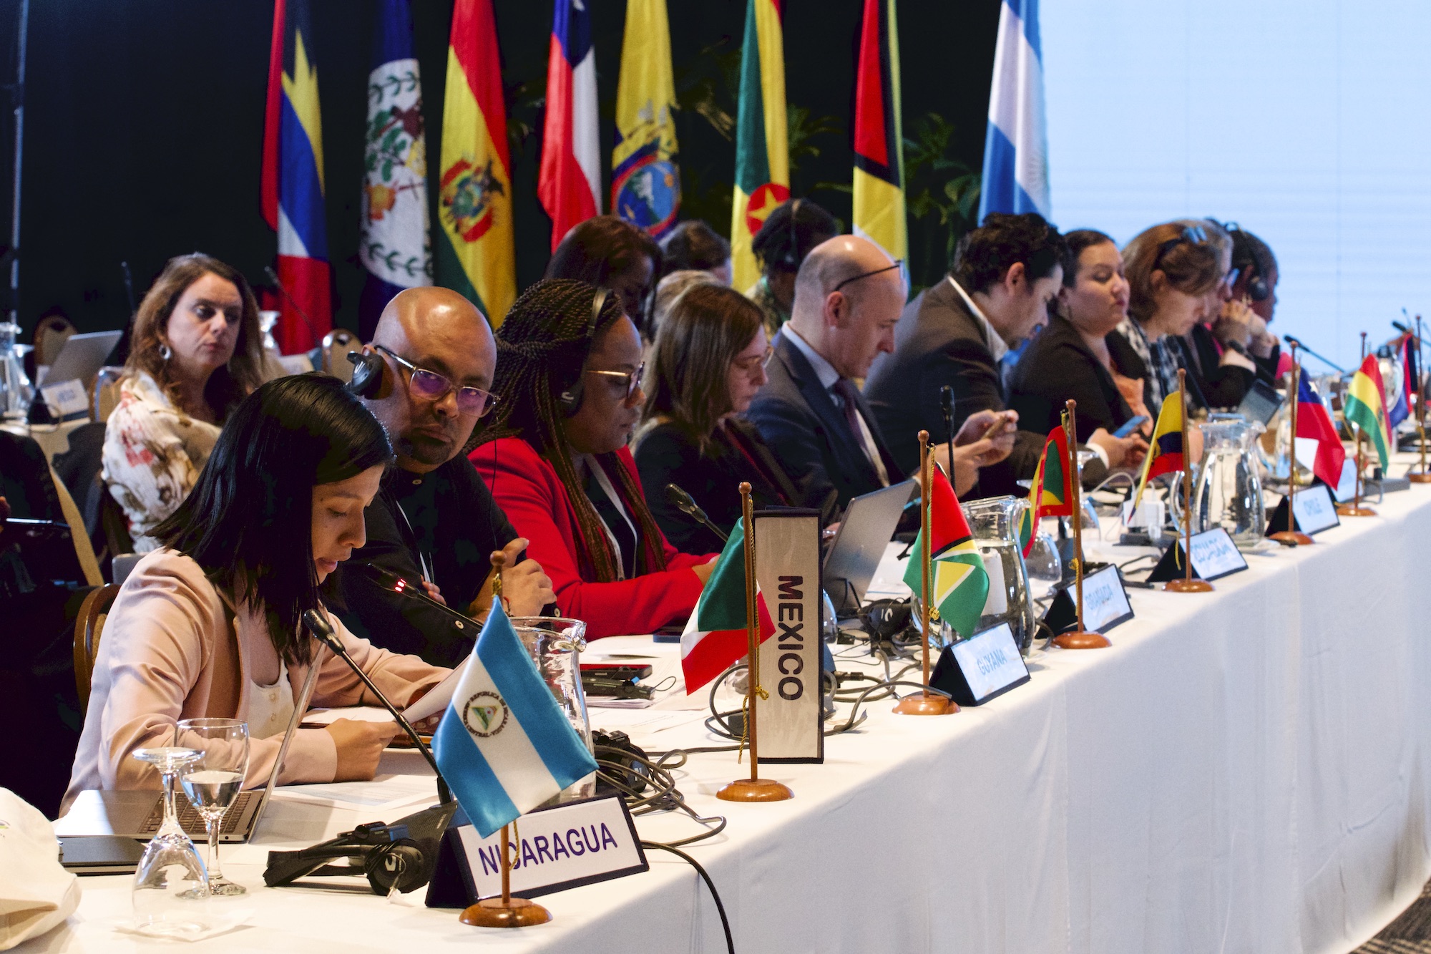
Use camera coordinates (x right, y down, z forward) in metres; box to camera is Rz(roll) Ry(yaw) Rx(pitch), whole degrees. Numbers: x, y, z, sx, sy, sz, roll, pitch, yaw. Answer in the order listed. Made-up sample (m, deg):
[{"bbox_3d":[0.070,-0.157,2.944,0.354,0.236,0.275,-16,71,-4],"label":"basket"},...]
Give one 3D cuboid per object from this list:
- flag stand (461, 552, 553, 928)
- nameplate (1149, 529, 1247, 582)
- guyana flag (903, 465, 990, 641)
[{"bbox_3d":[-0.202,0.244,4.528,0.087,0.355,0.087,0,4,0],"label":"flag stand"},{"bbox_3d":[0.840,0.134,8.271,0.089,0.072,0.298,1,5,22],"label":"nameplate"},{"bbox_3d":[0.309,0.102,6.380,0.110,0.237,0.080,-2,5,-20],"label":"guyana flag"}]

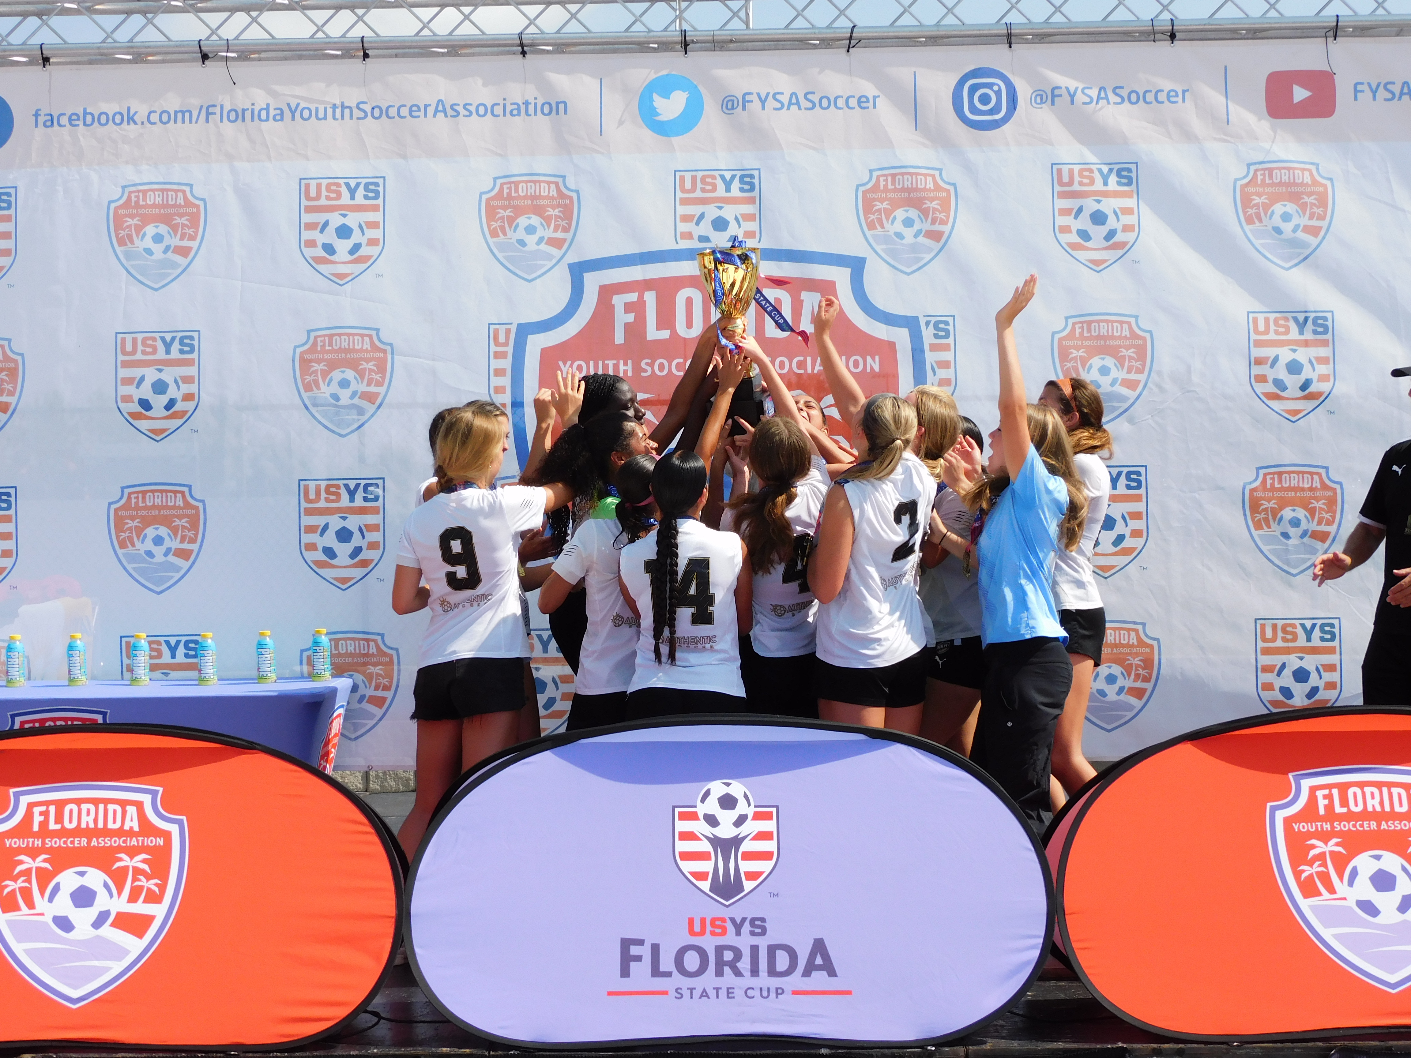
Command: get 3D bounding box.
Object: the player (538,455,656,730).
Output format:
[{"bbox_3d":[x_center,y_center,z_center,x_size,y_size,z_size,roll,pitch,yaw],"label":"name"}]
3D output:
[{"bbox_3d":[-0.224,0.551,8.227,0.480,1.564,0.380,0,2,18],"label":"player"}]

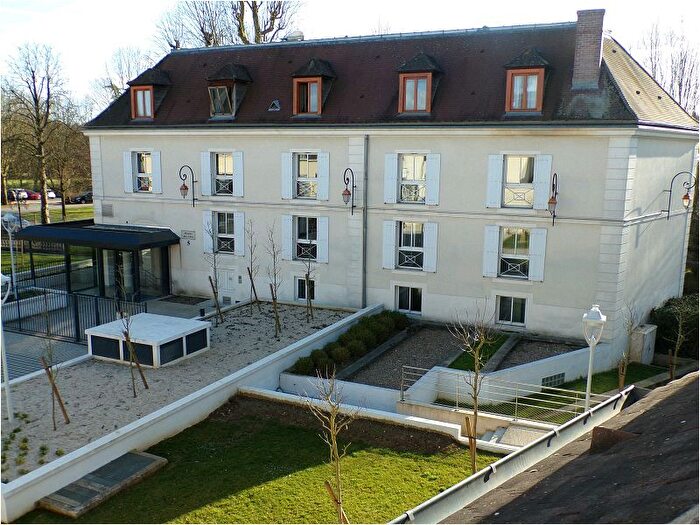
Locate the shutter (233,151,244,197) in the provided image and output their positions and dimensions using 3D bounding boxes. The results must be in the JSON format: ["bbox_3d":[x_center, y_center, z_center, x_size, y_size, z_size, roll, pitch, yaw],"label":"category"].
[{"bbox_3d":[-5.126,-4.031,29.858,0.554,2.051,0.055,5,10,24],"label":"shutter"}]

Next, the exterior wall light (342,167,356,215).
[{"bbox_3d":[-0.005,-2.928,26.931,0.370,1.966,1.235,5,10,24],"label":"exterior wall light"}]

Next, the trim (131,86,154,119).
[{"bbox_3d":[-10.140,-7.887,31.926,1.361,1.550,0.160,5,10,24],"label":"trim"}]

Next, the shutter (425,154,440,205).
[{"bbox_3d":[3.351,-3.322,26.023,0.554,2.051,0.055,5,10,24],"label":"shutter"}]

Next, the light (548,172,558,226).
[{"bbox_3d":[7.747,-2.377,24.429,0.353,2.016,1.365,5,10,23],"label":"light"}]

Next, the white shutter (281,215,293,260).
[{"bbox_3d":[-2.802,-1.119,29.231,0.554,2.051,0.055,5,10,24],"label":"white shutter"}]

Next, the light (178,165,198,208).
[{"bbox_3d":[-7.557,-3.559,30.347,0.370,1.966,1.235,5,10,24],"label":"light"}]

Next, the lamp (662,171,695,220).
[{"bbox_3d":[13.881,-2.739,27.175,1.365,2.016,0.353,9,12,41],"label":"lamp"}]

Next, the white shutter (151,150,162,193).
[{"bbox_3d":[-8.978,-4.168,30.095,0.524,1.930,0.045,5,10,23],"label":"white shutter"}]

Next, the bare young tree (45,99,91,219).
[{"bbox_3d":[-28.274,-10.118,63.824,4.600,11.780,4.600,5,10,23],"label":"bare young tree"}]

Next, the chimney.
[{"bbox_3d":[9.291,-8.238,25.193,0.987,2.888,0.588,5,10,23],"label":"chimney"}]

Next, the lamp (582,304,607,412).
[{"bbox_3d":[5.557,2.869,15.049,0.500,3.850,0.500,5,10,24],"label":"lamp"}]

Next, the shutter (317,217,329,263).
[{"bbox_3d":[-1.172,-0.983,28.494,0.554,2.051,0.055,5,10,24],"label":"shutter"}]

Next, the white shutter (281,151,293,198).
[{"bbox_3d":[-2.651,-3.650,27.338,0.524,1.930,0.045,5,10,23],"label":"white shutter"}]

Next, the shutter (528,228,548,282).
[{"bbox_3d":[7.434,-0.310,25.642,0.578,2.115,0.050,5,10,23],"label":"shutter"}]

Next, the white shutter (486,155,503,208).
[{"bbox_3d":[5.611,-3.133,25.001,0.554,2.051,0.055,5,10,24],"label":"white shutter"}]

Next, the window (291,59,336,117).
[{"bbox_3d":[-1.602,-7.718,28.511,1.562,2.444,1.462,5,10,24],"label":"window"}]

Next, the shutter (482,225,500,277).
[{"bbox_3d":[5.321,-0.407,24.278,0.524,1.930,0.045,5,10,23],"label":"shutter"}]

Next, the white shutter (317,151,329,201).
[{"bbox_3d":[-1.106,-3.523,26.664,0.524,1.930,0.045,5,10,23],"label":"white shutter"}]

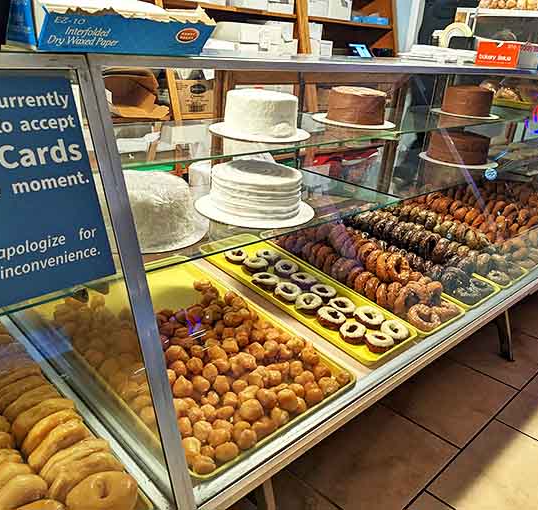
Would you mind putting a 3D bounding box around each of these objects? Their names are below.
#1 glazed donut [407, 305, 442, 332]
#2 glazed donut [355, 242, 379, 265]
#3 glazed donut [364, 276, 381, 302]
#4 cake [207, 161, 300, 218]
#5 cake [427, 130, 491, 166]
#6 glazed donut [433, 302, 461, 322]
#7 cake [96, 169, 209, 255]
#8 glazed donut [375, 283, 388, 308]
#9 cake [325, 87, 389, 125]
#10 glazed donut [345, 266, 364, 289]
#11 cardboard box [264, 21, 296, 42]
[{"bbox_3d":[0.418,0.170,1.425,0.089,0.030,0.089,-17,44,-42],"label":"glazed donut"},{"bbox_3d":[0.310,0.002,1.655,0.081,0.081,0.029,-17,28,-42],"label":"glazed donut"},{"bbox_3d":[0.290,0.097,1.488,0.076,0.076,0.029,-17,31,-42],"label":"glazed donut"},{"bbox_3d":[-0.026,-0.142,1.129,0.197,0.078,0.197,3,21,-1],"label":"cake"},{"bbox_3d":[0.644,-0.364,1.790,0.196,0.084,0.196,-17,29,-42],"label":"cake"},{"bbox_3d":[0.497,0.157,1.481,0.083,0.030,0.083,-17,31,-42],"label":"glazed donut"},{"bbox_3d":[-0.232,-0.094,0.958,0.235,0.090,0.235,3,21,-1],"label":"cake"},{"bbox_3d":[0.324,0.112,1.467,0.077,0.077,0.029,-17,31,-42],"label":"glazed donut"},{"bbox_3d":[0.236,-0.412,1.459,0.168,0.083,0.168,3,21,-1],"label":"cake"},{"bbox_3d":[0.260,0.070,1.606,0.080,0.080,0.035,-17,25,-42],"label":"glazed donut"},{"bbox_3d":[0.060,-1.285,3.050,0.140,0.100,0.135,-17,29,-42],"label":"cardboard box"}]

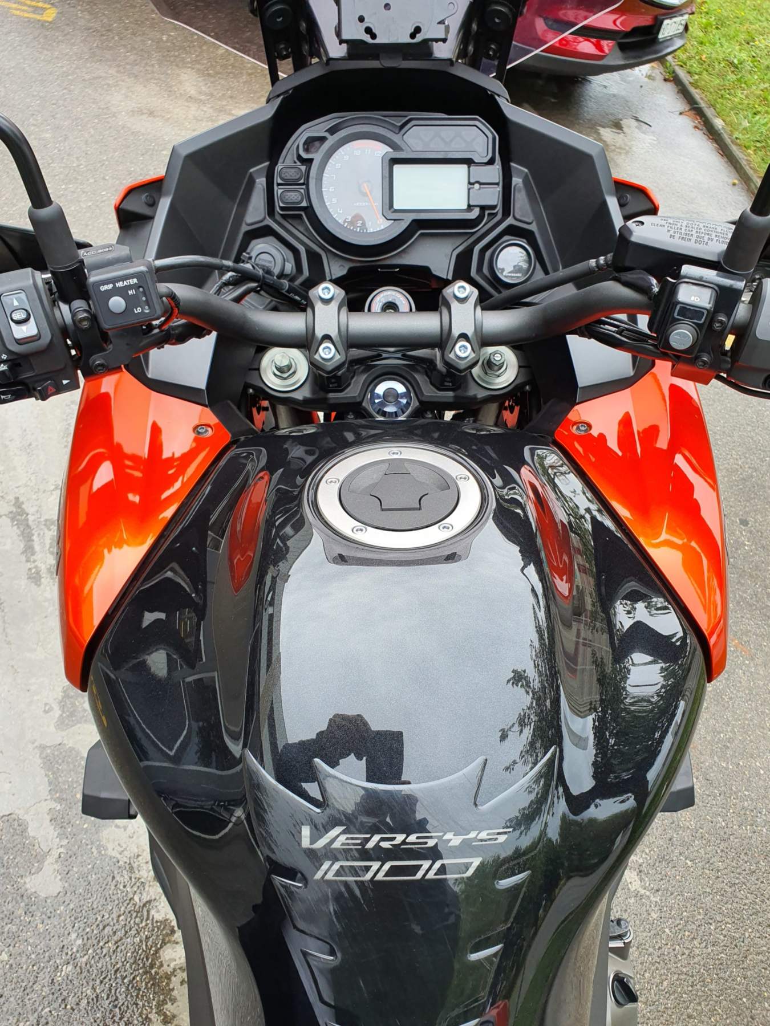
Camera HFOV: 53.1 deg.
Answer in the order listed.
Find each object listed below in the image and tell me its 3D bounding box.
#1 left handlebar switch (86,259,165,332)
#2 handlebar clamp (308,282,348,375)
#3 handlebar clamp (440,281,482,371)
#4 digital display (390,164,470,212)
[{"bbox_3d":[-0.186,-0.157,0.557,0.045,0.039,0.026,-14,25,-5],"label":"left handlebar switch"},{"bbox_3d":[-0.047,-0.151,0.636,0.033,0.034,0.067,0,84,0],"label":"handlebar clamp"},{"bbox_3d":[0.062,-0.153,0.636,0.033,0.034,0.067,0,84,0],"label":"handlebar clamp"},{"bbox_3d":[0.046,-0.322,0.764,0.074,0.010,0.045,0,88,0],"label":"digital display"}]

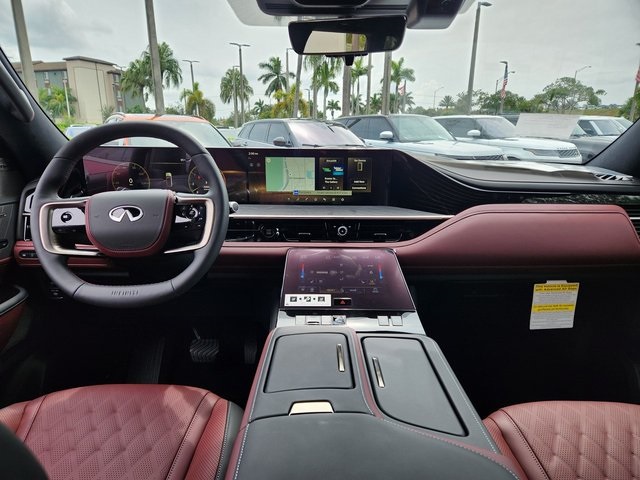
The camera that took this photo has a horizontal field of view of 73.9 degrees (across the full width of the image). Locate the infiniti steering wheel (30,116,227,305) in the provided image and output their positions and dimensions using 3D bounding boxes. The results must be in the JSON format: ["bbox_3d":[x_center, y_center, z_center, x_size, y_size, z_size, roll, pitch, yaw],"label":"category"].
[{"bbox_3d":[-0.368,-0.052,0.848,0.380,0.370,0.100,-1,-7,-1],"label":"infiniti steering wheel"}]

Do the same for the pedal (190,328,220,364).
[{"bbox_3d":[-0.377,0.352,1.400,0.096,0.110,0.060,0,-12,-1],"label":"pedal"}]

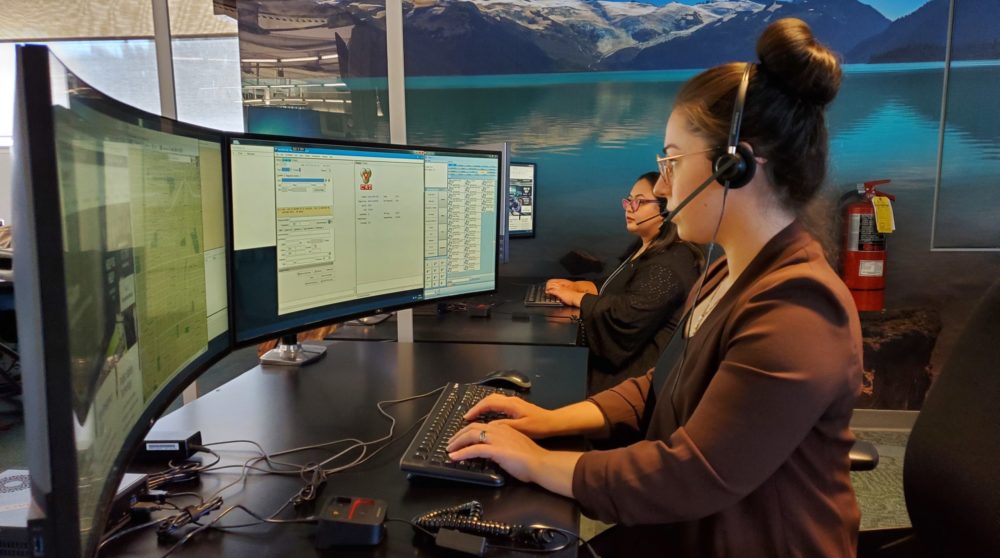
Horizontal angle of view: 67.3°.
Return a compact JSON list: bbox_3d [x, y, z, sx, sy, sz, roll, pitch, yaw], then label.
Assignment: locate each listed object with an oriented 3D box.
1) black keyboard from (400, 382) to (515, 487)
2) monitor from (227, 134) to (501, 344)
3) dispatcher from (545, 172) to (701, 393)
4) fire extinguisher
[{"bbox_3d":[-0.052,0.264,1.347,0.154,0.028,0.445,7,9,5],"label":"black keyboard"},{"bbox_3d":[-0.260,-0.107,1.650,0.100,0.369,0.805,8,10,35],"label":"monitor"},{"bbox_3d":[0.490,0.186,2.864,0.646,1.171,0.520,-2,8,-7],"label":"dispatcher"},{"bbox_3d":[1.588,-0.145,3.250,0.210,0.570,0.180,1,8,9],"label":"fire extinguisher"}]

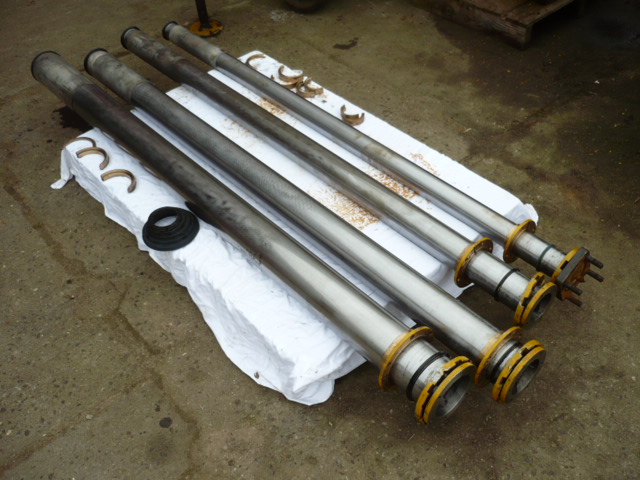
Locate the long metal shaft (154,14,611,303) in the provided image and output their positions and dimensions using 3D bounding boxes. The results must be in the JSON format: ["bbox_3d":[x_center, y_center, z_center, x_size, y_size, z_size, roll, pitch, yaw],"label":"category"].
[{"bbox_3d":[0.033,-0.354,2.030,0.130,0.130,1.830,-35,53,-25],"label":"long metal shaft"}]

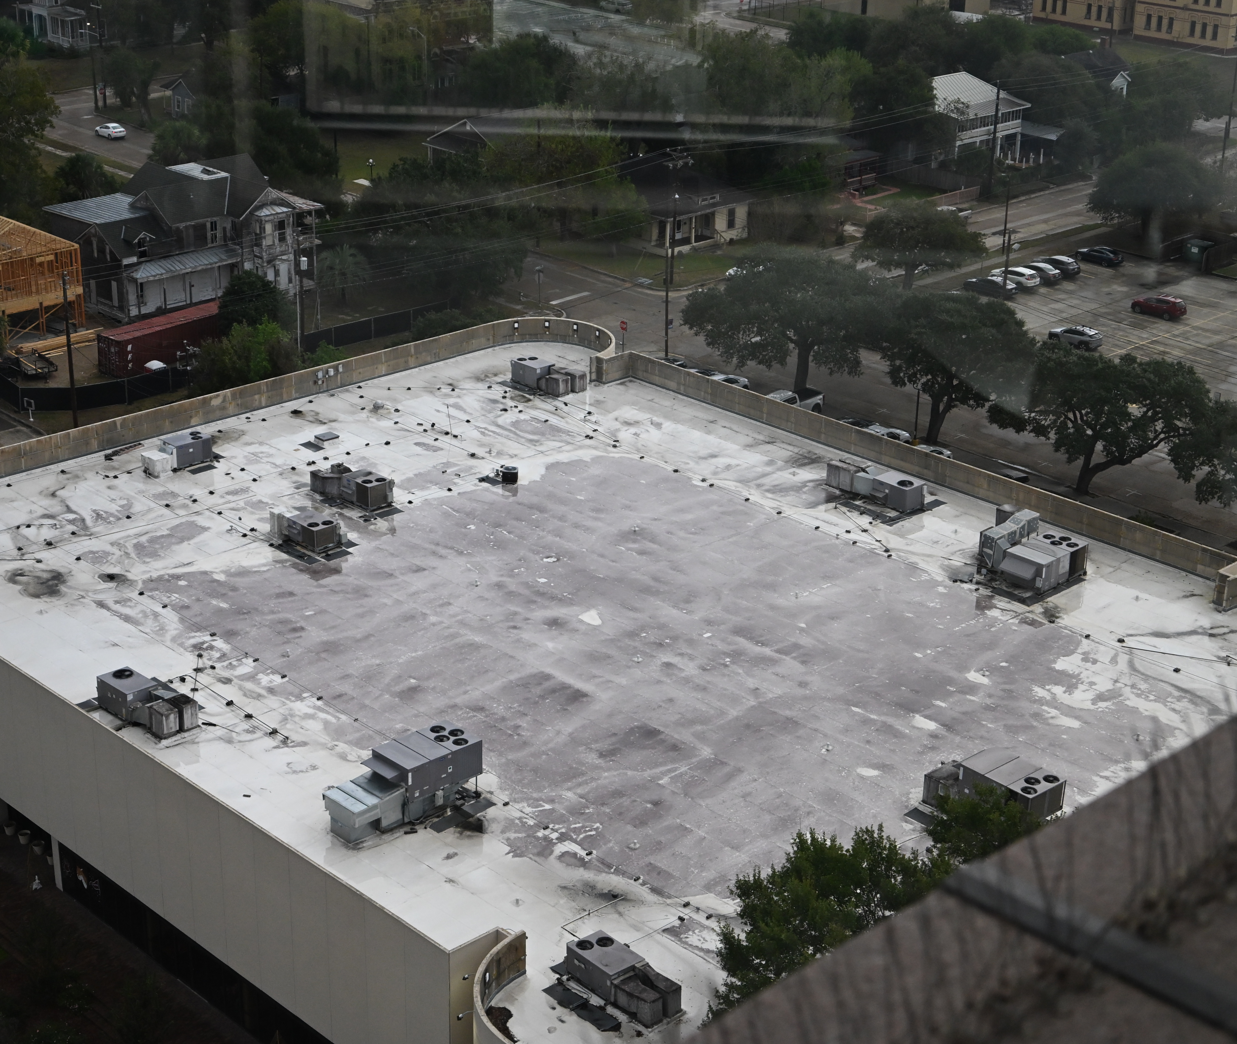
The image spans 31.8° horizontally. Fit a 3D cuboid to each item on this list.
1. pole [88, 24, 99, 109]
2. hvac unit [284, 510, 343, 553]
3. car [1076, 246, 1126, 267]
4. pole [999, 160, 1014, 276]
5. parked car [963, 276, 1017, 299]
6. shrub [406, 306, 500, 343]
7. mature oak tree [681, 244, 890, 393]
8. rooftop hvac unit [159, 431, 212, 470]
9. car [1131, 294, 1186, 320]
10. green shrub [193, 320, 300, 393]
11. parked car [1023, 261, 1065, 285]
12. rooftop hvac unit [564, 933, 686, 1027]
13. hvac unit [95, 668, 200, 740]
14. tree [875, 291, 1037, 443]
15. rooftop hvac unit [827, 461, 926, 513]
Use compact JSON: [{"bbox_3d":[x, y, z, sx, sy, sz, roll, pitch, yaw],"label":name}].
[{"bbox_3d":[-58.356,-50.720,241.745,0.500,9.500,0.500,1,22,0],"label":"pole"},{"bbox_3d":[-15.263,0.463,108.775,1.425,1.169,2.291,-19,30,-40],"label":"hvac unit"},{"bbox_3d":[43.378,-24.074,195.714,1.830,1.430,4.650,-18,29,-39],"label":"car"},{"bbox_3d":[35.450,-28.582,198.085,0.350,8.701,0.350,-19,30,-40],"label":"pole"},{"bbox_3d":[31.595,-19.994,184.249,1.840,1.460,4.850,-19,30,-40],"label":"parked car"},{"bbox_3d":[-13.125,-16.039,174.540,6.600,1.800,2.500,-19,30,-40],"label":"shrub"},{"bbox_3d":[12.296,-14.315,157.775,14.072,10.506,14.368,1,22,0],"label":"mature oak tree"},{"bbox_3d":[-23.091,-3.897,116.318,2.250,1.250,1.550,-19,30,-40],"label":"rooftop hvac unit"},{"bbox_3d":[44.888,-18.006,180.901,1.870,1.700,4.600,-19,30,-40],"label":"car"},{"bbox_3d":[-27.689,-12.191,161.028,6.200,4.500,4.200,-19,30,-40],"label":"green shrub"},{"bbox_3d":[36.792,-22.134,192.030,1.830,1.460,4.700,-19,30,-40],"label":"parked car"},{"bbox_3d":[0.167,15.227,72.428,1.560,1.430,3.850,-19,30,-40],"label":"rooftop hvac unit"},{"bbox_3d":[-19.302,7.379,89.180,1.950,1.320,4.300,-19,30,-40],"label":"hvac unit"},{"bbox_3d":[22.708,-10.151,145.919,11.100,10.300,11.100,1,22,0],"label":"tree"},{"bbox_3d":[13.515,-1.990,114.737,1.600,1.420,5.650,-19,30,-40],"label":"rooftop hvac unit"}]

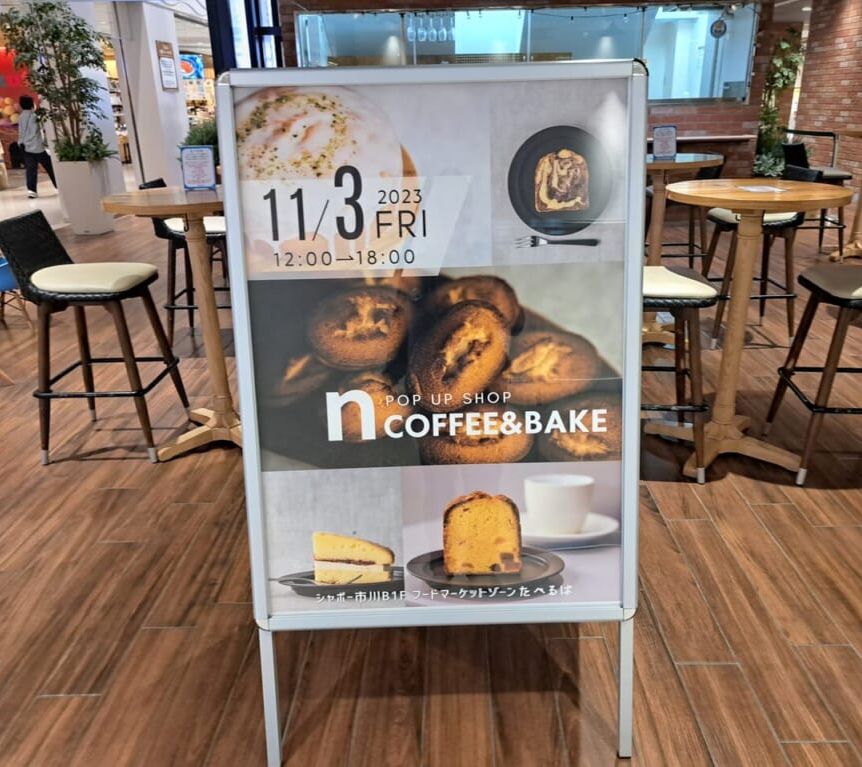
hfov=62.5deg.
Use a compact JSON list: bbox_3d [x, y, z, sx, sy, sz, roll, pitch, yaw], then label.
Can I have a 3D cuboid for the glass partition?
[{"bbox_3d":[0.896,-3.076,6.661,4.270,0.820,0.090,-2,22,-1],"label":"glass partition"}]

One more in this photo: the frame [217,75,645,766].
[{"bbox_3d":[0.020,0.066,1.504,0.790,1.370,0.570,-1,22,0],"label":"frame"}]

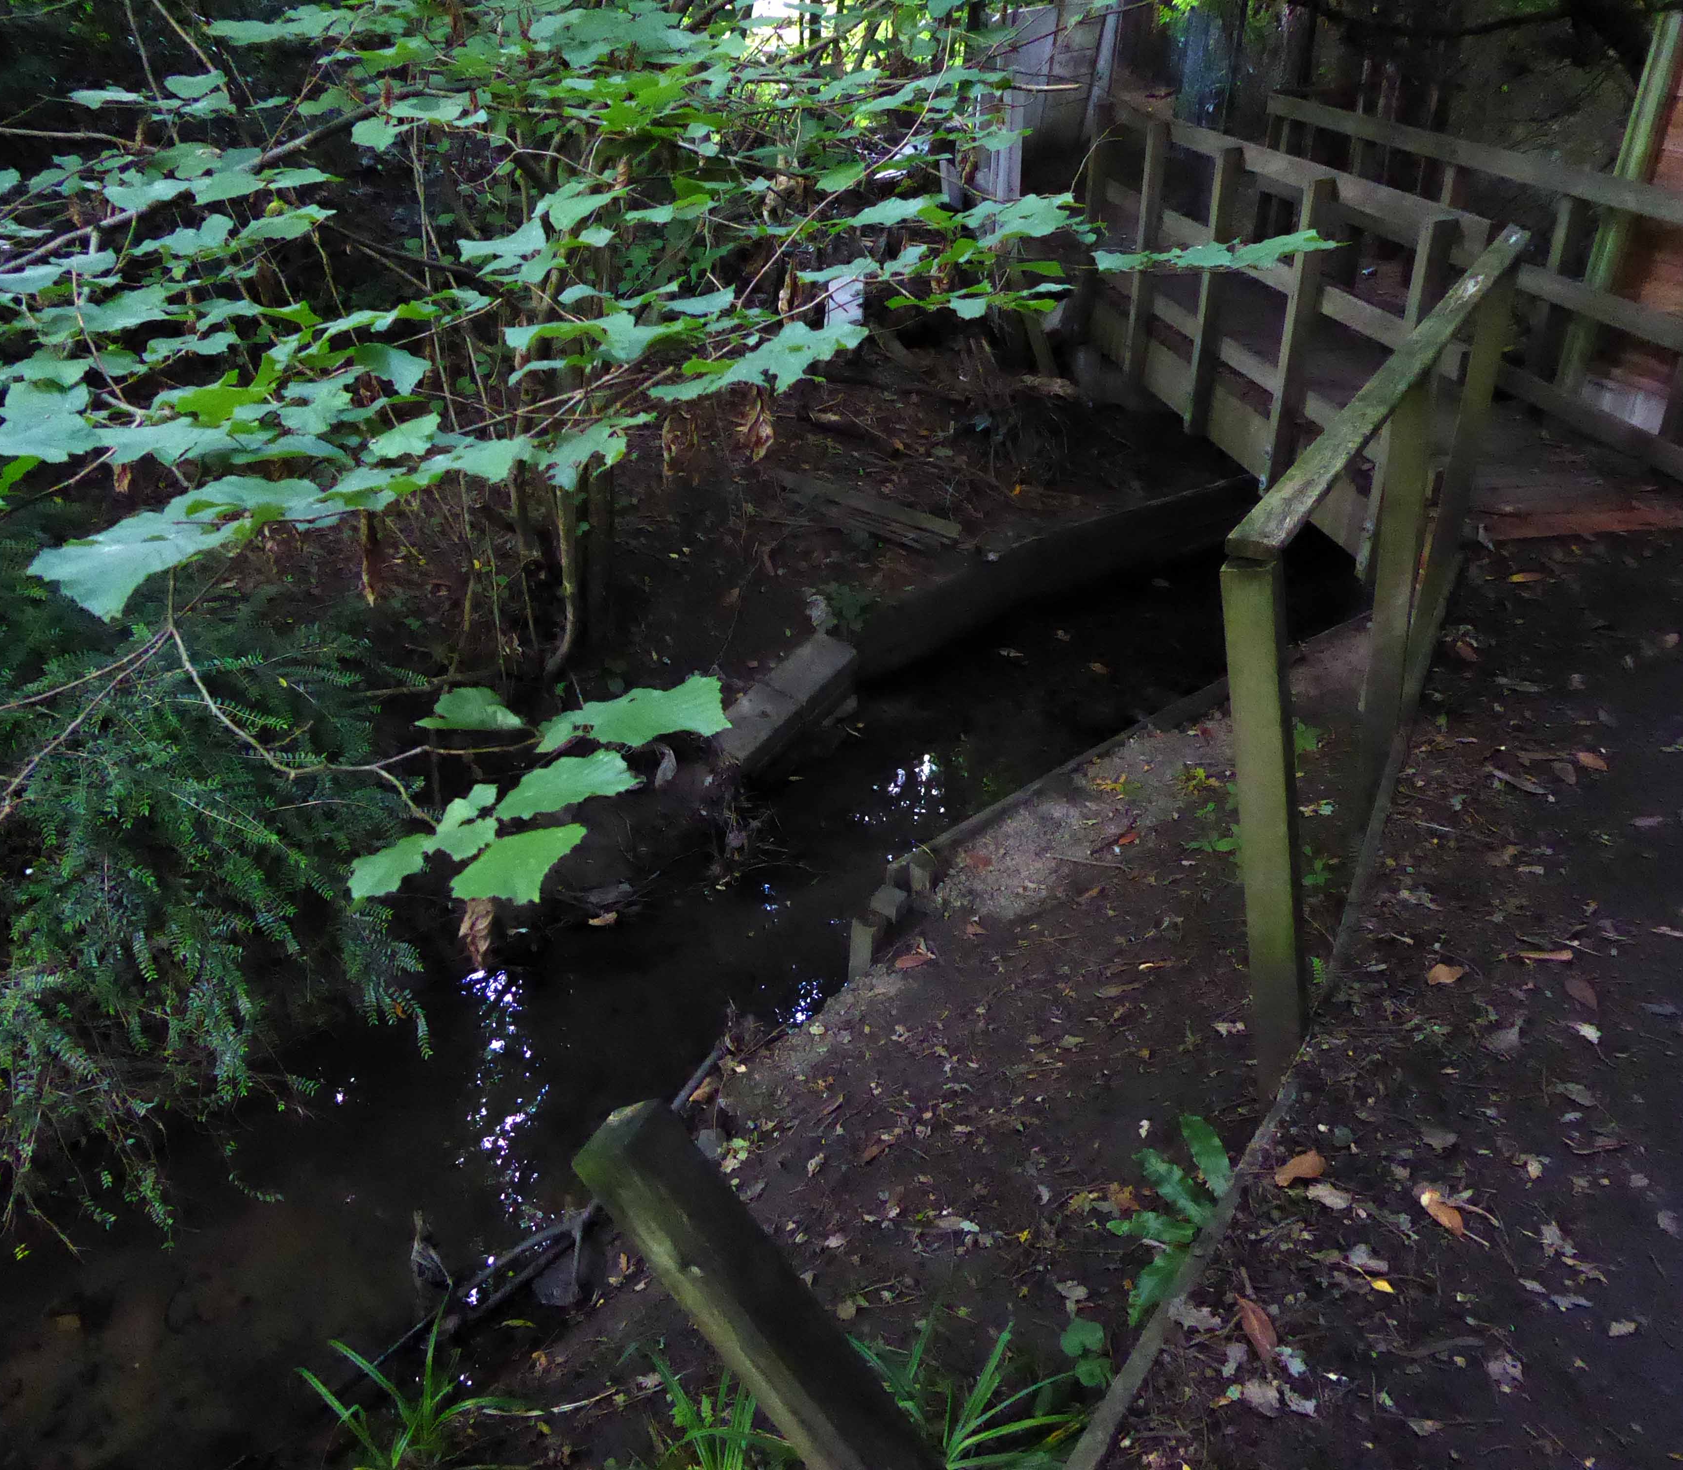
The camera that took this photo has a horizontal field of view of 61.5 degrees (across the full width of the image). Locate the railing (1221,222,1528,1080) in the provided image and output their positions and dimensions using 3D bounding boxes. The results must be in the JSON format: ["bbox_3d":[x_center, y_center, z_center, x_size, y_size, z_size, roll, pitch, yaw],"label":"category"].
[{"bbox_3d":[1.442,-0.471,3.567,0.170,1.060,2.960,11,32,28],"label":"railing"}]

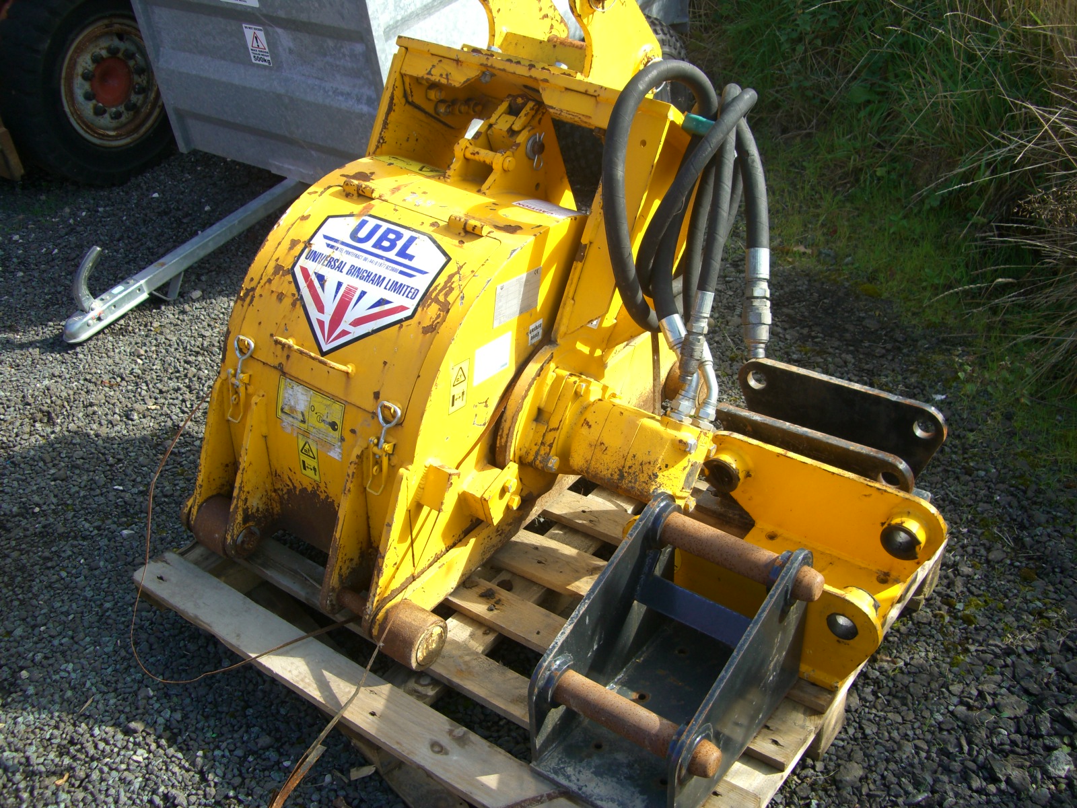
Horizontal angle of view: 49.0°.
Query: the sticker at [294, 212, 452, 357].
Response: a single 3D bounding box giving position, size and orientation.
[{"bbox_3d":[-0.313,-0.203,2.055,0.298,0.027,0.268,23,80,31],"label":"sticker"}]

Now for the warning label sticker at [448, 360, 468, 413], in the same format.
[{"bbox_3d":[-0.132,-0.030,1.968,0.004,0.086,0.045,22,32,30],"label":"warning label sticker"}]

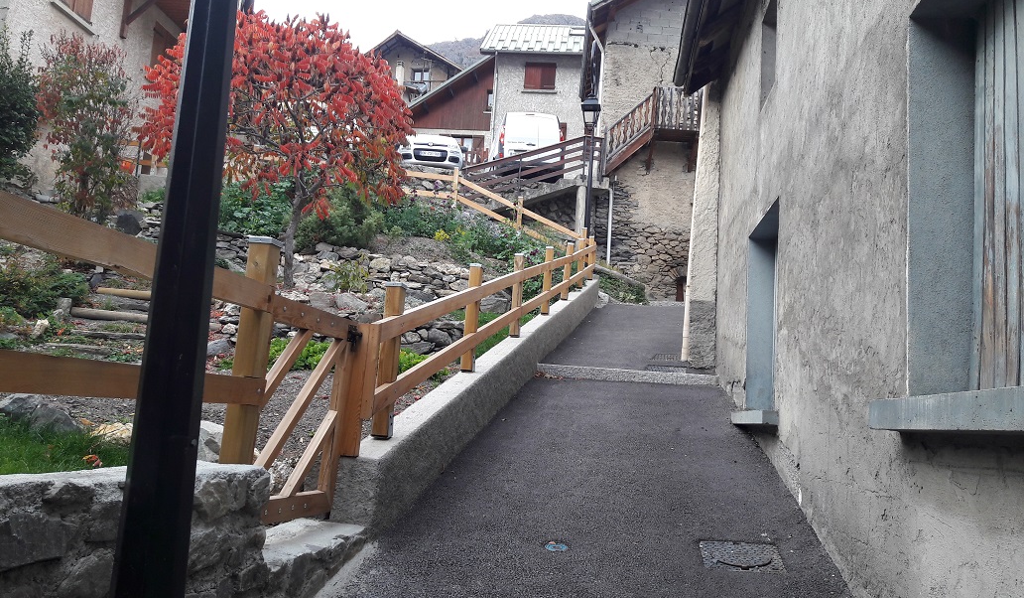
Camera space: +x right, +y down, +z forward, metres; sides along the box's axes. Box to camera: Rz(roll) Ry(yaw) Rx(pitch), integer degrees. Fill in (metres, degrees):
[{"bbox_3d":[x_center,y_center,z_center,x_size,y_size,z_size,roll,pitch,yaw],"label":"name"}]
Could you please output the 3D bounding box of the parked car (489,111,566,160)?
[{"bbox_3d":[0.280,-3.985,24.950,1.810,1.820,4.300,5,-8,-5],"label":"parked car"}]

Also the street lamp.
[{"bbox_3d":[1.643,-2.668,18.297,0.460,3.800,0.460,5,-8,-6],"label":"street lamp"}]

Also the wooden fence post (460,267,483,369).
[{"bbox_3d":[-0.334,0.168,7.132,0.092,0.910,0.092,3,-8,11],"label":"wooden fence post"}]

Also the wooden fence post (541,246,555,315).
[{"bbox_3d":[0.487,-0.238,11.200,0.092,0.910,0.092,3,-8,11],"label":"wooden fence post"}]

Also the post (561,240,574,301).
[{"bbox_3d":[0.870,-0.428,13.248,0.092,0.910,0.092,3,-8,11],"label":"post"}]

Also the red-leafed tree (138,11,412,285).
[{"bbox_3d":[-2.697,-1.717,9.400,3.108,3.142,2.900,4,-8,0],"label":"red-leafed tree"}]

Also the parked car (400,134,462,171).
[{"bbox_3d":[-2.080,-3.568,22.139,1.650,1.550,3.650,5,-8,-3],"label":"parked car"}]

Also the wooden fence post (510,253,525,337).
[{"bbox_3d":[0.073,-0.030,9.153,0.092,0.910,0.092,3,-8,11],"label":"wooden fence post"}]

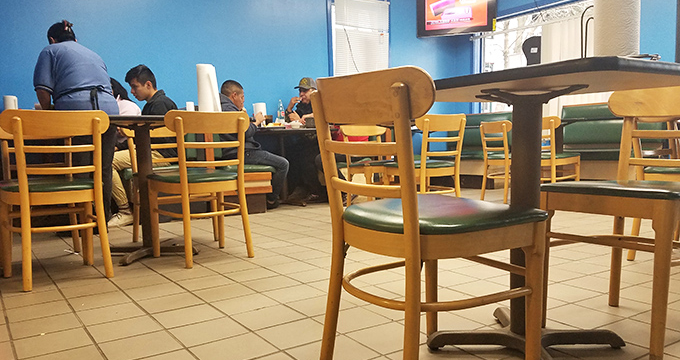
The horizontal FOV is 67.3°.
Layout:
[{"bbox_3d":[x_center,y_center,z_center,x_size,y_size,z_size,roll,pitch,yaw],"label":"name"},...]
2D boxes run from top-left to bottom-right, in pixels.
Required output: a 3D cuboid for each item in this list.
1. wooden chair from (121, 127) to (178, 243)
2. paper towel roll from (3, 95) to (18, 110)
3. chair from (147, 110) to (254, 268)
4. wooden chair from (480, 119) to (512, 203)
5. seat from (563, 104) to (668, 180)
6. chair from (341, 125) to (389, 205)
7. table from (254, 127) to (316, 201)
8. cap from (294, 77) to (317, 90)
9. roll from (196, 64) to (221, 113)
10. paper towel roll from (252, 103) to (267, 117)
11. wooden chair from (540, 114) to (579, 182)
[{"bbox_3d":[-1.100,0.003,3.316,0.468,0.798,0.458,-5,6,-42],"label":"wooden chair"},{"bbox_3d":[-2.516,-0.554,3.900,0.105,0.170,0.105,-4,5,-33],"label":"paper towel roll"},{"bbox_3d":[-0.761,0.025,2.801,0.450,0.790,0.450,-5,5,-36],"label":"chair"},{"bbox_3d":[1.699,-0.192,5.100,0.458,0.798,0.468,-3,5,-26],"label":"wooden chair"},{"bbox_3d":[2.639,-0.319,5.121,0.600,0.900,1.150,-4,5,-33],"label":"seat"},{"bbox_3d":[0.324,-0.090,4.157,0.460,0.790,0.460,-4,5,-31],"label":"chair"},{"bbox_3d":[-0.621,-0.129,5.154,0.770,0.740,1.020,-4,5,-33],"label":"table"},{"bbox_3d":[-0.339,-0.982,5.250,0.250,0.130,0.175,-5,5,-36],"label":"cap"},{"bbox_3d":[-0.801,-0.540,3.100,0.122,0.290,0.122,-1,4,0],"label":"roll"},{"bbox_3d":[-0.801,-0.634,5.100,0.120,0.260,0.120,-1,4,0],"label":"paper towel roll"},{"bbox_3d":[1.804,-0.146,4.494,0.458,0.798,0.468,-5,6,-37],"label":"wooden chair"}]

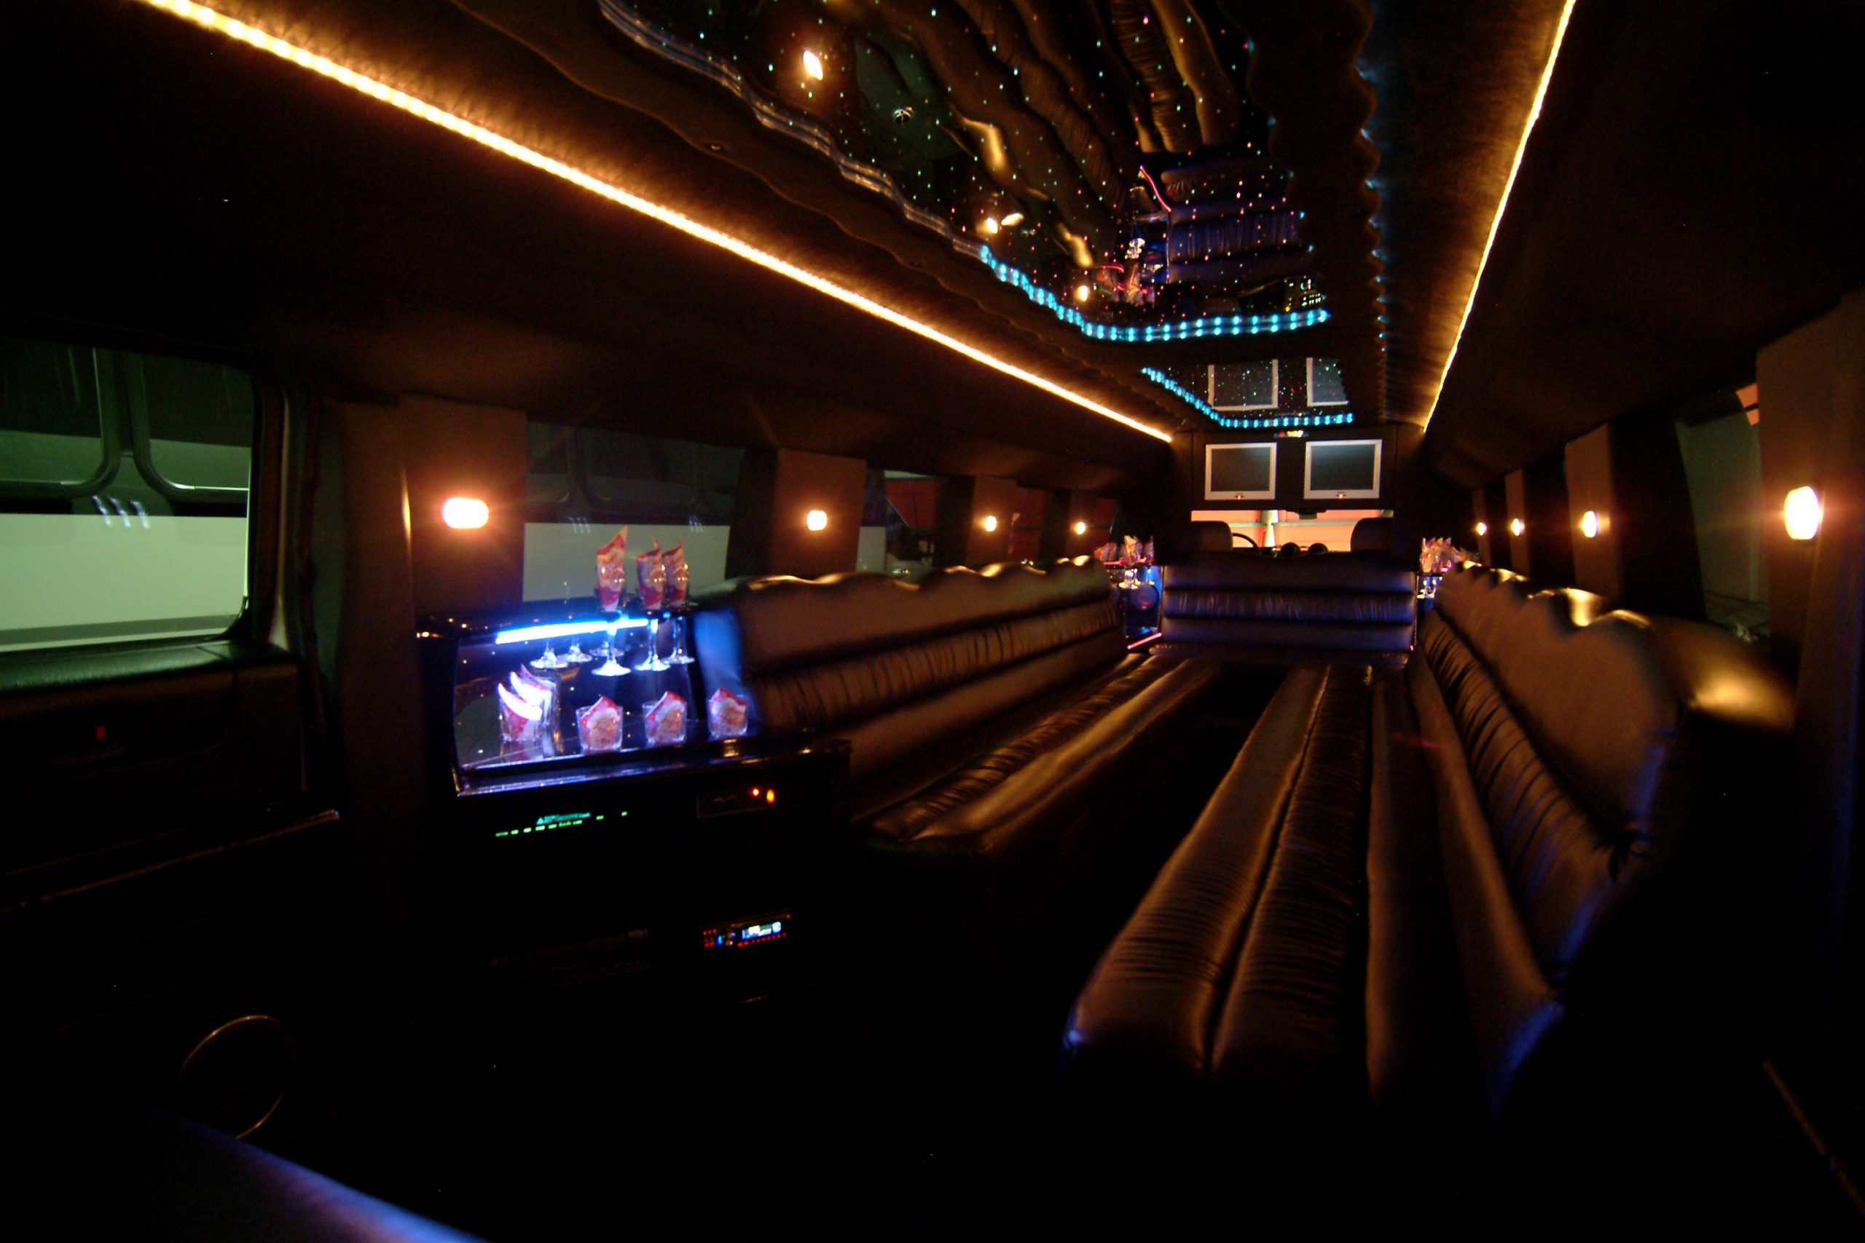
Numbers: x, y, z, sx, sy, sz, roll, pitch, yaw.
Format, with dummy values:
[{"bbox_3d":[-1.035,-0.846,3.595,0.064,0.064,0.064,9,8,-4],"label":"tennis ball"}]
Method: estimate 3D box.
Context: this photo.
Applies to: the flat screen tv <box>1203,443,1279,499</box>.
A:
[{"bbox_3d":[1.731,-0.839,5.230,0.372,0.305,0.060,3,6,25],"label":"flat screen tv"}]

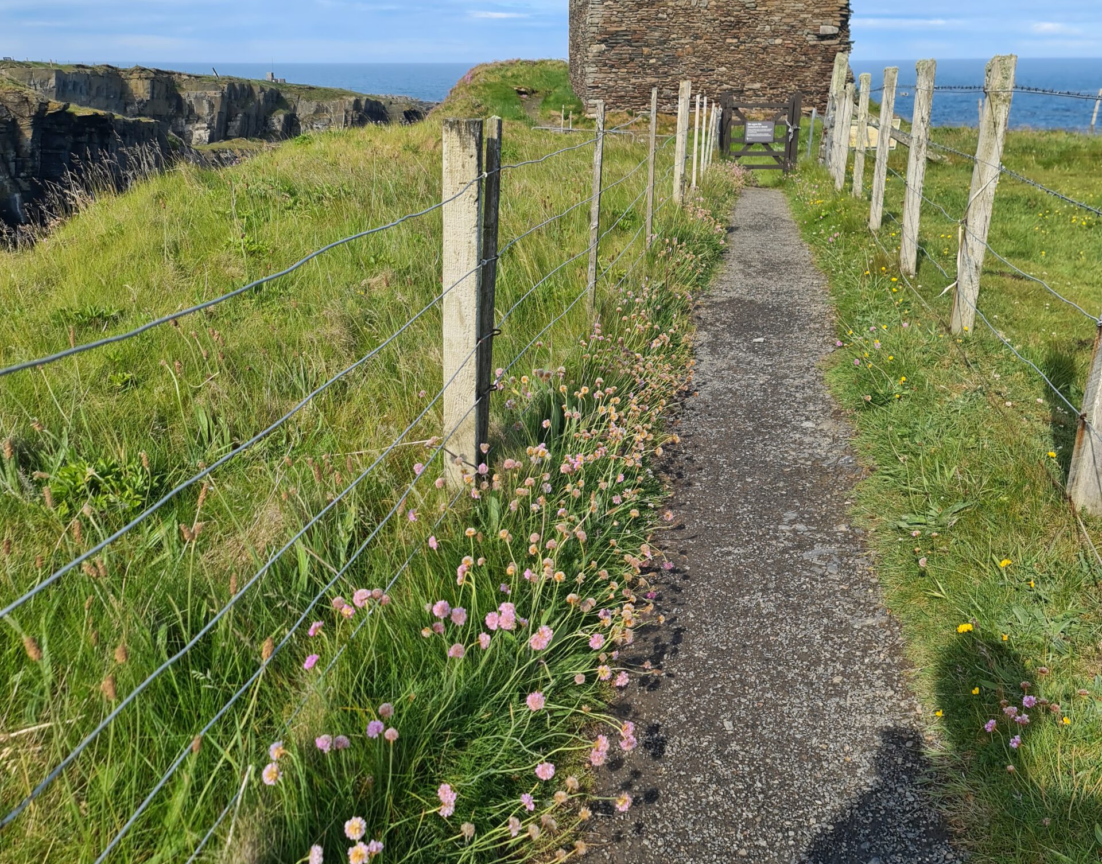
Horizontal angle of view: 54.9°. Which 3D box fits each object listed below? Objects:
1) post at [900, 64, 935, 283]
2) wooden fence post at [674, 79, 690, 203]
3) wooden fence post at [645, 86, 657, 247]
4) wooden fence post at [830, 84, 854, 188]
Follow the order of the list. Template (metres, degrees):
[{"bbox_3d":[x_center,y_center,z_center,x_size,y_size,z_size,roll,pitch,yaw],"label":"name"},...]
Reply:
[{"bbox_3d":[2.594,-1.852,7.530,0.108,1.493,0.105,3,20,10],"label":"post"},{"bbox_3d":[1.418,-3.141,11.513,0.115,1.283,0.110,4,20,11],"label":"wooden fence post"},{"bbox_3d":[0.822,-2.159,8.735,0.046,1.277,0.046,4,20,11],"label":"wooden fence post"},{"bbox_3d":[3.486,-3.513,12.641,0.100,1.210,0.100,3,20,10],"label":"wooden fence post"}]

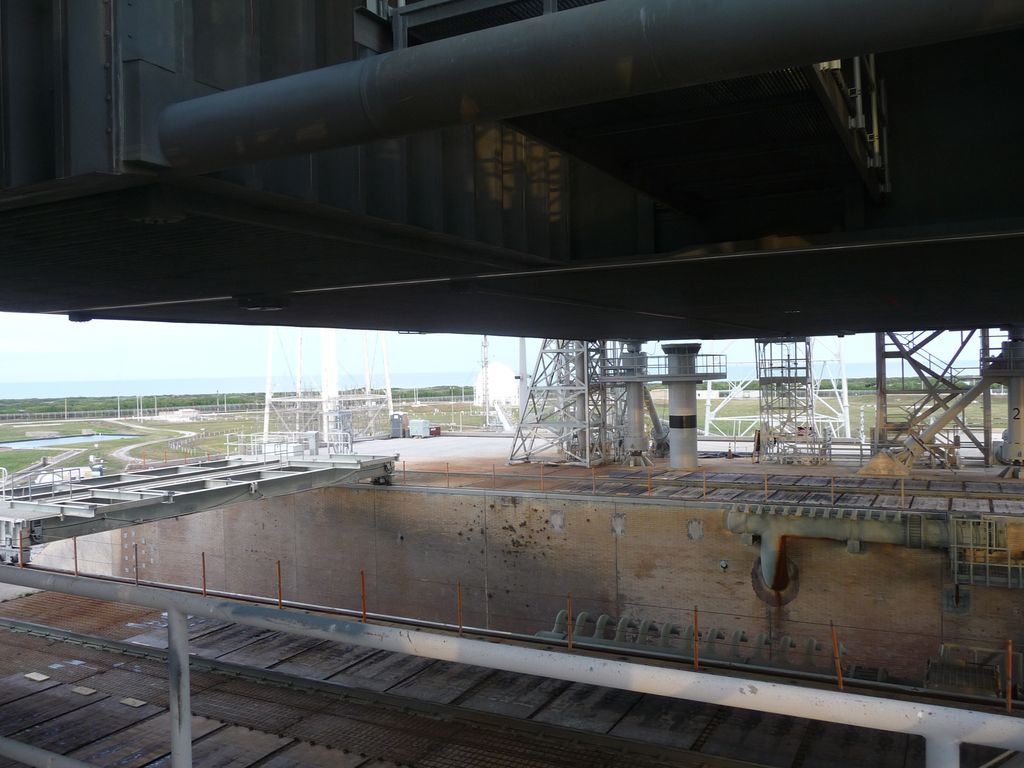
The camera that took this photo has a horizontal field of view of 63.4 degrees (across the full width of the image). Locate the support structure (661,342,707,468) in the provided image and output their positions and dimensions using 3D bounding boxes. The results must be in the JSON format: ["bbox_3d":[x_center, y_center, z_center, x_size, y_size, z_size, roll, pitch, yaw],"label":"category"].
[{"bbox_3d":[9.072,1.122,43.715,2.100,6.500,2.100,-1,1,27],"label":"support structure"}]

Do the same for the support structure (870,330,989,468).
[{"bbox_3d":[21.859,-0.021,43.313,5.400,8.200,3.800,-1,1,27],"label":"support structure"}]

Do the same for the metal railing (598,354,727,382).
[{"bbox_3d":[8.160,-0.810,44.457,5.930,1.380,3.500,-1,1,27],"label":"metal railing"}]

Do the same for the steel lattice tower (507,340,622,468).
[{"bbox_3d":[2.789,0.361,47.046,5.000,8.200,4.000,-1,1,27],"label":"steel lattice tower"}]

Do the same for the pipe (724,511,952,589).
[{"bbox_3d":[11.603,6.131,29.935,7.550,3.050,1.150,-1,1,27],"label":"pipe"}]

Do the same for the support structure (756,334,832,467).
[{"bbox_3d":[14.997,0.766,44.683,3.300,6.900,2.800,-1,1,27],"label":"support structure"}]

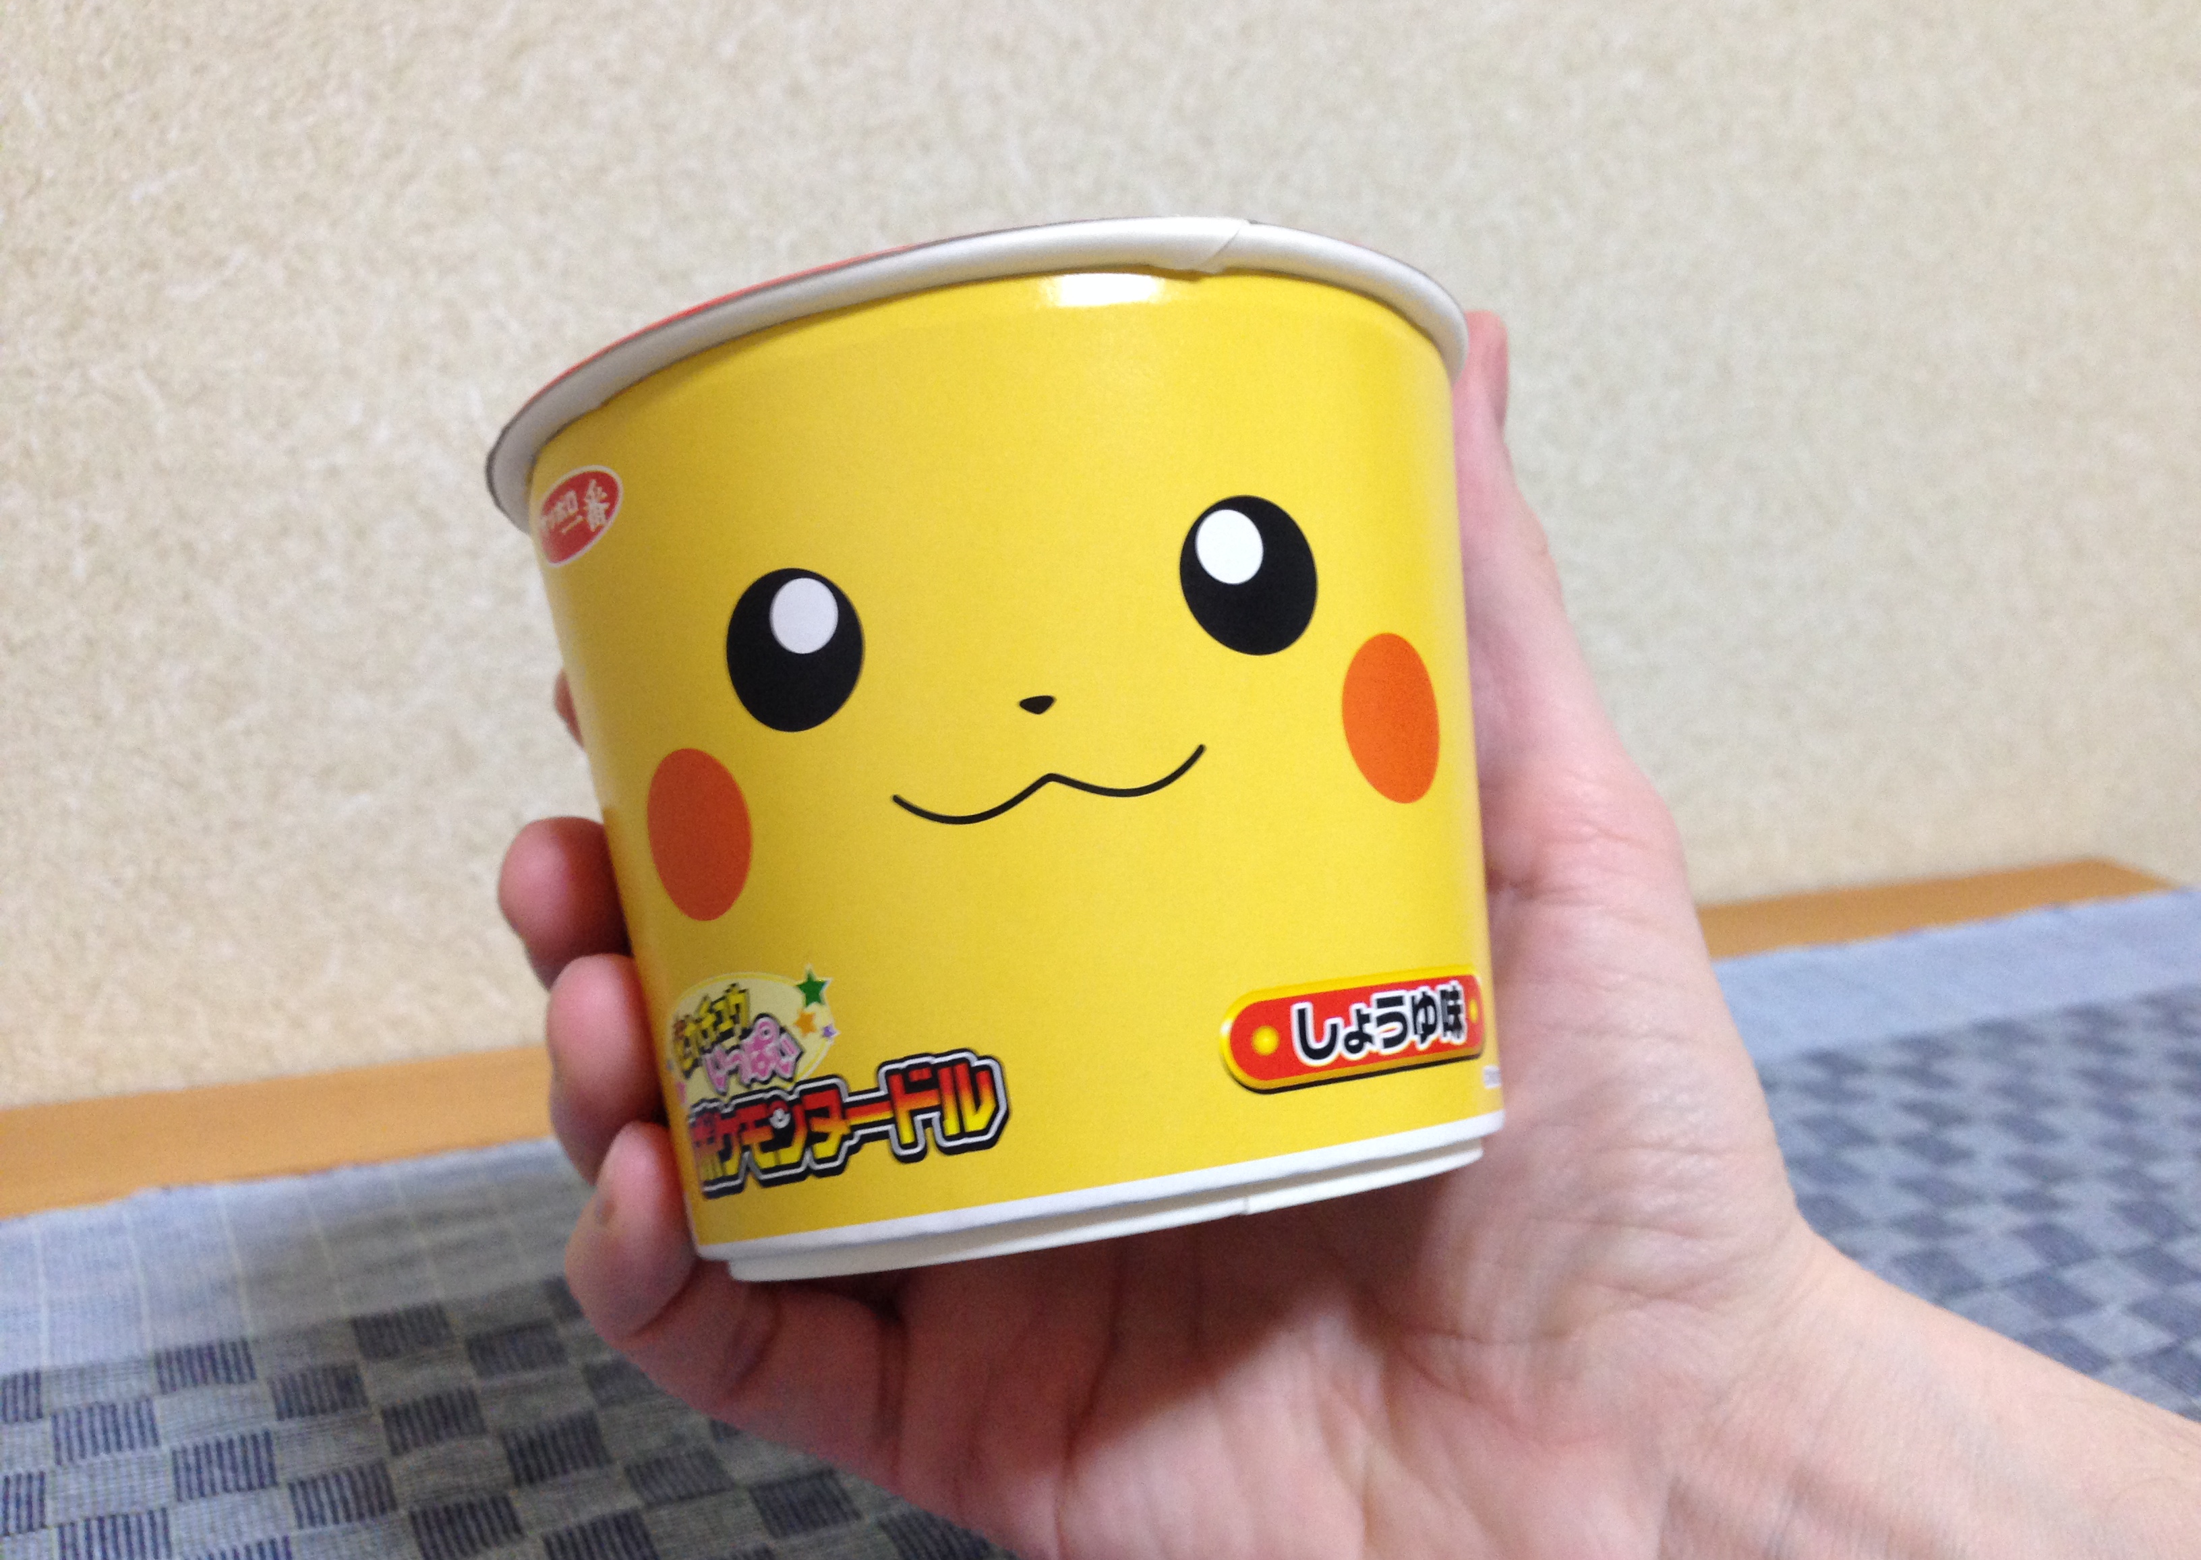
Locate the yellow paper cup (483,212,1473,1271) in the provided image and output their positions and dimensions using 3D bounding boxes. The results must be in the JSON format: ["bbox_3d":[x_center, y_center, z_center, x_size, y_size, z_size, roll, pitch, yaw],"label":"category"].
[{"bbox_3d":[-0.005,0.003,0.204,0.096,0.079,0.096,-9,-9,-2],"label":"yellow paper cup"}]

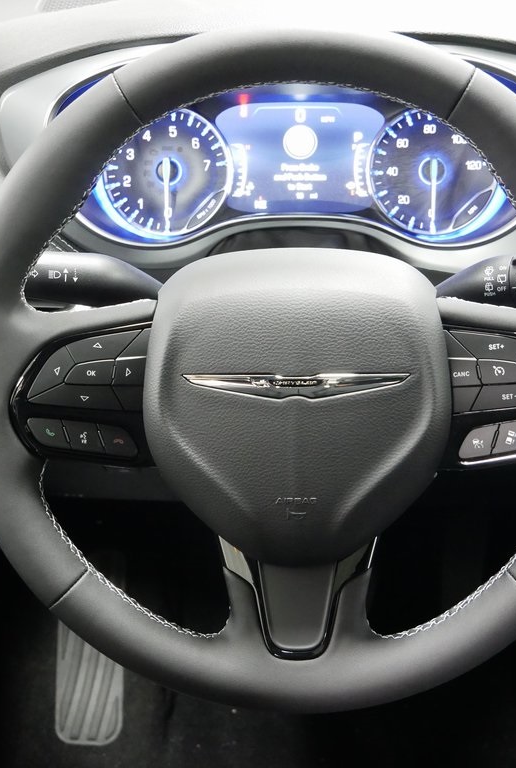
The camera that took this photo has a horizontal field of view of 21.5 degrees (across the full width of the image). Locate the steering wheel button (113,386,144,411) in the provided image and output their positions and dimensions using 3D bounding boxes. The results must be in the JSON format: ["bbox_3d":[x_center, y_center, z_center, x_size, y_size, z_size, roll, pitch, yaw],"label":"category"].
[{"bbox_3d":[-0.072,0.009,0.768,0.018,0.015,0.009,0,3,-3],"label":"steering wheel button"}]

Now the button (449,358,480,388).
[{"bbox_3d":[0.115,-0.006,0.760,0.020,0.016,0.007,0,-8,0],"label":"button"}]

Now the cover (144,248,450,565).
[{"bbox_3d":[0.023,0.013,0.778,0.176,0.180,0.055,0,3,0],"label":"cover"}]

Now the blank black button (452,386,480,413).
[{"bbox_3d":[0.115,0.010,0.758,0.019,0.017,0.007,0,-8,0],"label":"blank black button"}]

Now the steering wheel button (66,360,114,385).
[{"bbox_3d":[-0.095,-0.006,0.768,0.027,0.014,0.009,0,3,-3],"label":"steering wheel button"}]

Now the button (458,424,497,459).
[{"bbox_3d":[0.123,0.032,0.755,0.024,0.018,0.007,-4,-8,-1],"label":"button"}]

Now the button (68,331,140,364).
[{"bbox_3d":[-0.087,-0.021,0.768,0.042,0.018,0.009,0,3,-3],"label":"button"}]

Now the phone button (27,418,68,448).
[{"bbox_3d":[-0.116,0.028,0.763,0.026,0.016,0.007,3,-8,0],"label":"phone button"}]

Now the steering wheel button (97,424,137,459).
[{"bbox_3d":[-0.079,0.033,0.768,0.023,0.019,0.009,0,3,-3],"label":"steering wheel button"}]

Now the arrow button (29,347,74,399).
[{"bbox_3d":[-0.116,-0.006,0.767,0.026,0.030,0.007,0,-8,0],"label":"arrow button"}]

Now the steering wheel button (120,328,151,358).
[{"bbox_3d":[-0.069,-0.022,0.770,0.022,0.018,0.007,0,-8,0],"label":"steering wheel button"}]

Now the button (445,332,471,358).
[{"bbox_3d":[0.111,-0.021,0.757,0.016,0.015,0.008,0,-11,4],"label":"button"}]

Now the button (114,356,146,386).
[{"bbox_3d":[-0.071,-0.007,0.767,0.021,0.016,0.007,0,-8,0],"label":"button"}]

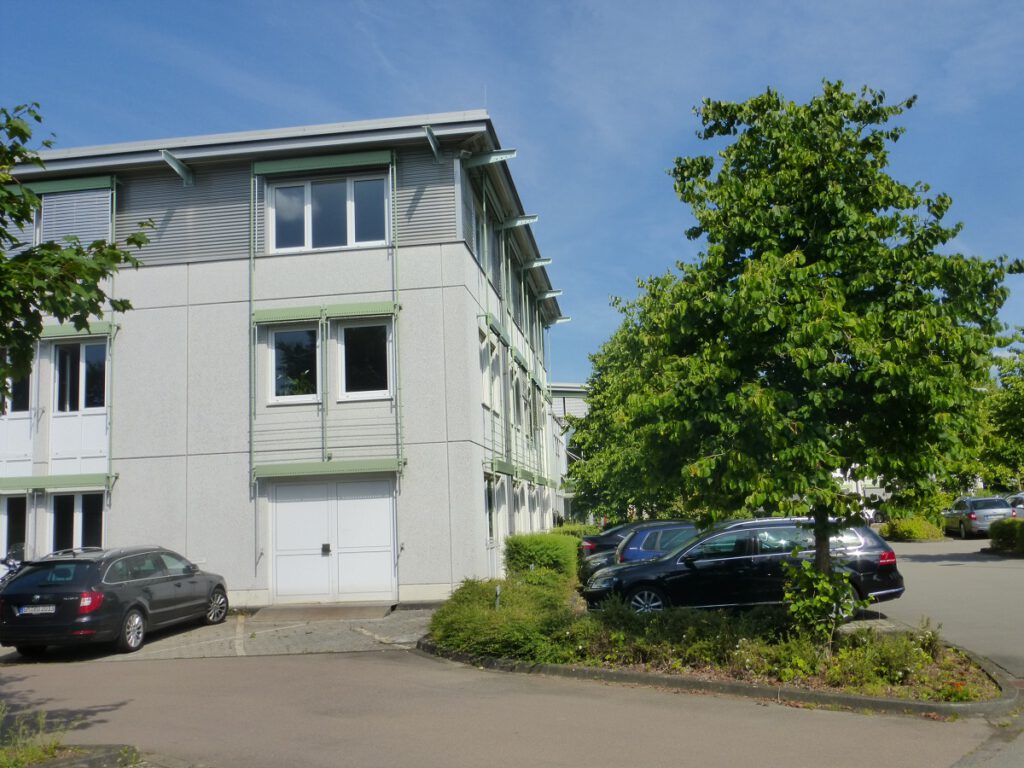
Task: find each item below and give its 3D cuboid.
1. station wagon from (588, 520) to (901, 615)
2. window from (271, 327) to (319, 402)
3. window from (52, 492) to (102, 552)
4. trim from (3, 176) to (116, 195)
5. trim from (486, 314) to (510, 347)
[{"bbox_3d":[3.407,2.841,13.678,4.770,1.510,1.830,-3,-8,3],"label":"station wagon"},{"bbox_3d":[-4.771,-0.424,19.581,1.143,1.722,0.130,-3,-8,7],"label":"window"},{"bbox_3d":[-9.657,3.168,19.753,1.264,1.521,0.130,-3,-8,7],"label":"window"},{"bbox_3d":[-10.594,-4.566,20.516,2.950,0.259,0.180,-3,-8,7],"label":"trim"},{"bbox_3d":[-0.301,-1.298,22.144,0.160,0.274,3.244,-3,-8,7],"label":"trim"}]

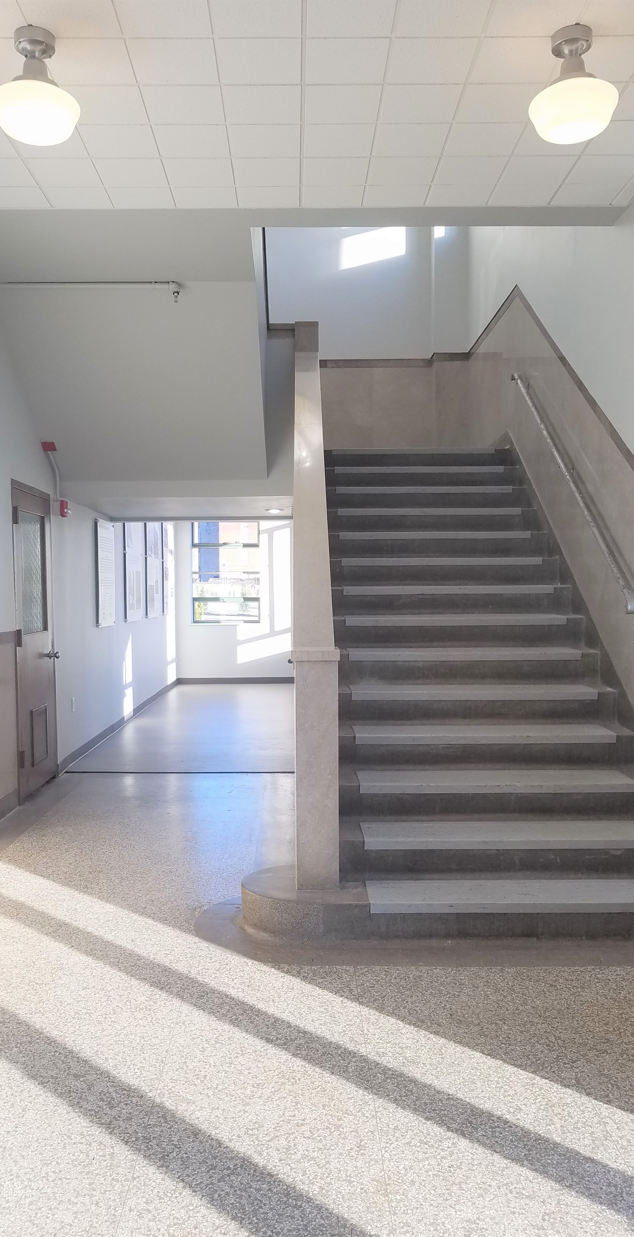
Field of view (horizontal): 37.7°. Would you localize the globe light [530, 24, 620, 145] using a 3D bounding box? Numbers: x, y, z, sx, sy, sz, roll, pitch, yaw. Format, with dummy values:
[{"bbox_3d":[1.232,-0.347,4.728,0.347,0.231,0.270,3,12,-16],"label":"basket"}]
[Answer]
[{"bbox_3d":[0.868,-1.810,3.150,0.297,0.315,0.297,0,3,-1],"label":"globe light"}]

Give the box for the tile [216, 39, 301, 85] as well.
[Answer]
[{"bbox_3d":[-0.204,-2.030,3.375,0.305,0.020,0.305,-1,2,-1],"label":"tile"}]

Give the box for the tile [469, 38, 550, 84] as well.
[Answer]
[{"bbox_3d":[0.713,-1.998,3.316,0.302,0.020,0.300,-1,2,-1],"label":"tile"}]

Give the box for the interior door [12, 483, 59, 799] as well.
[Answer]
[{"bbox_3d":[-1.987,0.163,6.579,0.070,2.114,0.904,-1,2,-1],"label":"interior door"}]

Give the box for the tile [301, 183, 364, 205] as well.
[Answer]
[{"bbox_3d":[0.086,-2.045,4.478,0.300,0.020,0.250,0,3,-1],"label":"tile"}]

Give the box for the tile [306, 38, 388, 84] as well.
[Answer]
[{"bbox_3d":[0.104,-1.984,3.296,0.302,0.020,0.302,-1,3,-1],"label":"tile"}]

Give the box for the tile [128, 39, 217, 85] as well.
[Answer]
[{"bbox_3d":[-0.513,-2.026,3.371,0.305,0.020,0.305,-1,2,-1],"label":"tile"}]

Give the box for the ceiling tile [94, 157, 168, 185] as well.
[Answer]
[{"bbox_3d":[-0.847,-2.053,4.261,0.305,0.020,0.305,-1,2,-1],"label":"ceiling tile"}]

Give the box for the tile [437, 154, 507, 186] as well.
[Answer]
[{"bbox_3d":[0.695,-2.042,4.221,0.302,0.020,0.302,-1,3,-1],"label":"tile"}]

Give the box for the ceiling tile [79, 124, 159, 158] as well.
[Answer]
[{"bbox_3d":[-0.838,-2.043,3.963,0.305,0.020,0.305,-1,2,-1],"label":"ceiling tile"}]

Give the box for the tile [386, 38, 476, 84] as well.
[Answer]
[{"bbox_3d":[0.405,-1.982,3.292,0.300,0.020,0.300,0,3,-1],"label":"tile"}]

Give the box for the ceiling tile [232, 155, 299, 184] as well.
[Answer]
[{"bbox_3d":[-0.227,-2.027,4.203,0.302,0.020,0.302,-1,3,-1],"label":"ceiling tile"}]

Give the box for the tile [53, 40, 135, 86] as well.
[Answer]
[{"bbox_3d":[-0.822,-2.023,3.368,0.305,0.020,0.305,-1,2,-1],"label":"tile"}]

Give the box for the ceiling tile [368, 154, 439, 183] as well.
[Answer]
[{"bbox_3d":[0.388,-2.031,4.199,0.302,0.020,0.300,-1,2,-1],"label":"ceiling tile"}]

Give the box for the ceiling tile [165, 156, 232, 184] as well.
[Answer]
[{"bbox_3d":[-0.527,-2.016,4.179,0.302,0.020,0.300,-1,2,-1],"label":"ceiling tile"}]

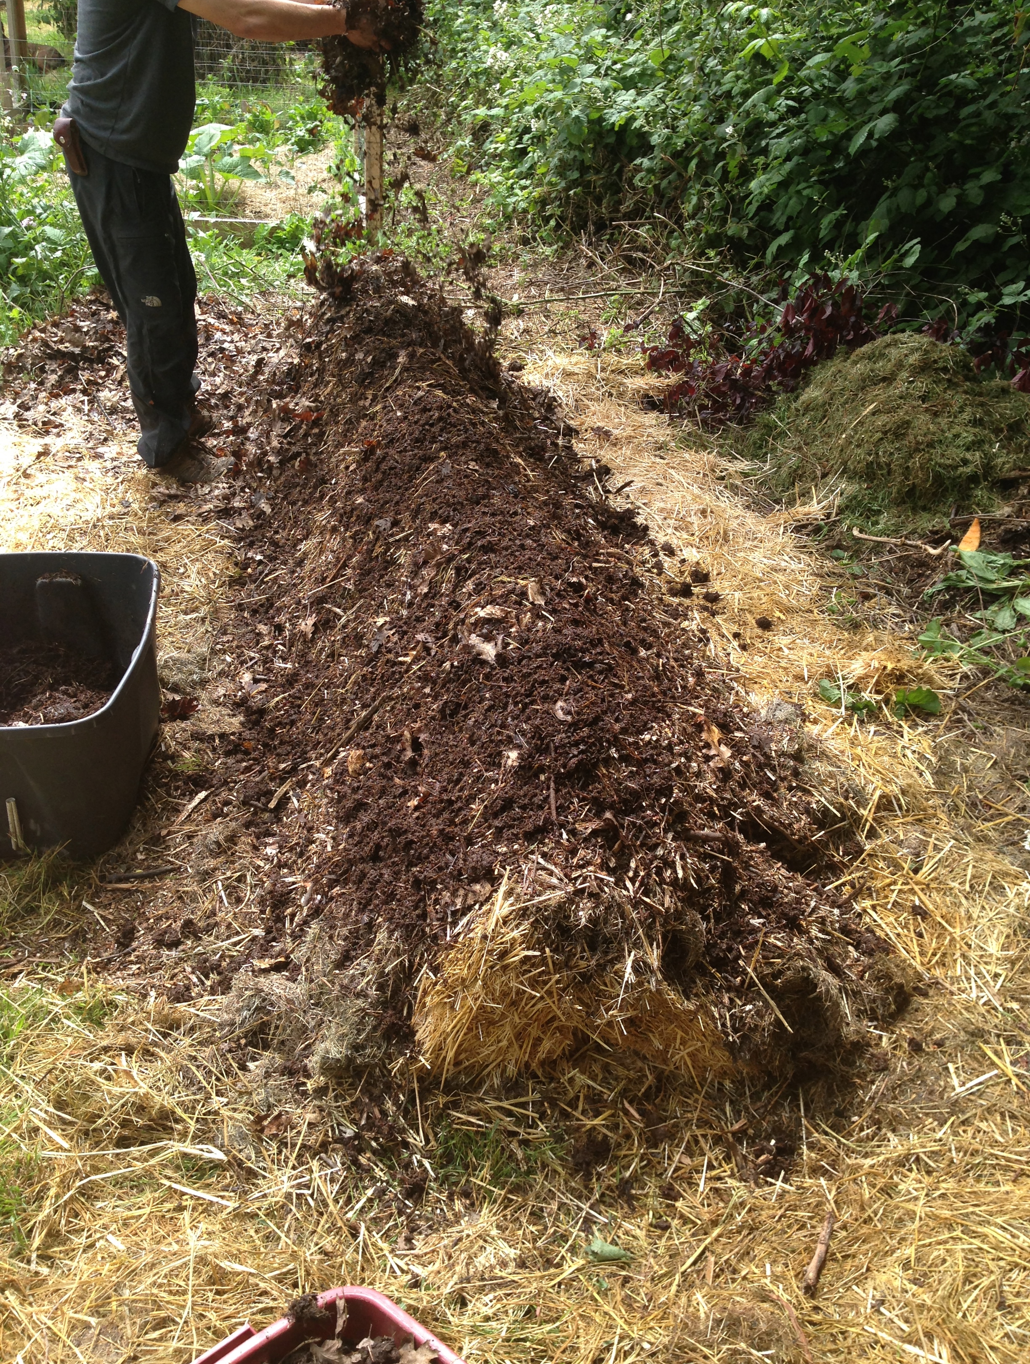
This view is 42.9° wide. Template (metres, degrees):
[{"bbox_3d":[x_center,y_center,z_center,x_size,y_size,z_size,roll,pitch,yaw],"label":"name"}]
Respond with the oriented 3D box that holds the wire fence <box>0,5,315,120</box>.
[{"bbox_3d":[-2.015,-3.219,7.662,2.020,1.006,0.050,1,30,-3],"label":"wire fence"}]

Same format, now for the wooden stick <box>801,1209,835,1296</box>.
[{"bbox_3d":[0.380,0.709,1.632,0.020,0.016,0.134,14,32,19],"label":"wooden stick"}]

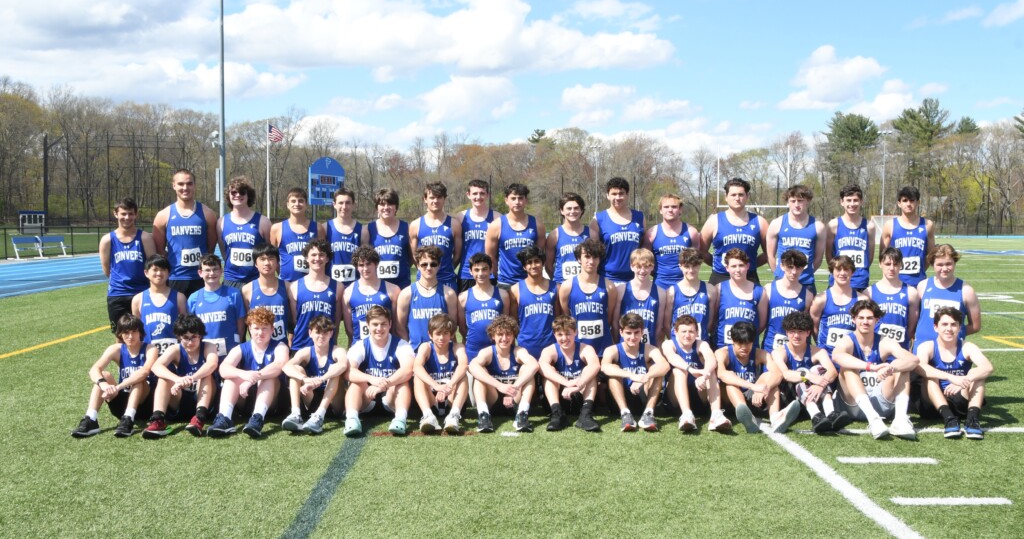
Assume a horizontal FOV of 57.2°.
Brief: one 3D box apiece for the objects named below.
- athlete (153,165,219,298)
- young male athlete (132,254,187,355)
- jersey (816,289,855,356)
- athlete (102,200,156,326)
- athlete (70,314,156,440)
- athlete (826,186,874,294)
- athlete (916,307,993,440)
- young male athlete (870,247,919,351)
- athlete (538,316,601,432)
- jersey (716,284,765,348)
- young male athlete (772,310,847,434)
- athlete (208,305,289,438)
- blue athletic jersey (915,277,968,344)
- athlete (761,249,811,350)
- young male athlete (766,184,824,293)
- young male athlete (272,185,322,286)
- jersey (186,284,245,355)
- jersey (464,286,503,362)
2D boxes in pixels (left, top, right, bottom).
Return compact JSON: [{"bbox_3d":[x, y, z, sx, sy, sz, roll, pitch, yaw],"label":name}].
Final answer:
[{"bbox_3d":[-2.691,0.099,7.768,0.540,1.845,0.340,0,3,-10],"label":"athlete"},{"bbox_3d":[-2.852,0.496,7.694,0.460,1.236,0.600,-1,3,-10],"label":"young male athlete"},{"bbox_3d":[2.695,0.441,7.673,0.390,0.572,0.250,1,3,16],"label":"jersey"},{"bbox_3d":[-3.324,0.225,8.125,0.493,1.692,0.340,-1,3,-17],"label":"athlete"},{"bbox_3d":[-2.965,0.738,7.002,0.600,0.793,0.880,-1,3,-13],"label":"athlete"},{"bbox_3d":[2.779,0.182,7.770,0.420,1.757,0.310,1,3,10],"label":"athlete"},{"bbox_3d":[3.278,0.709,6.970,0.560,0.853,0.860,1,3,18],"label":"athlete"},{"bbox_3d":[3.103,0.451,7.784,0.470,1.288,0.520,1,3,18],"label":"young male athlete"},{"bbox_3d":[0.435,0.748,7.155,0.462,0.785,0.860,0,3,2],"label":"athlete"},{"bbox_3d":[1.841,0.391,7.588,0.383,0.613,0.260,0,3,7],"label":"jersey"},{"bbox_3d":[2.224,0.735,7.090,0.561,0.818,0.860,0,3,9],"label":"young male athlete"},{"bbox_3d":[-1.926,0.715,7.017,0.540,0.841,0.800,0,3,-5],"label":"athlete"},{"bbox_3d":[3.317,0.376,7.280,0.430,0.630,0.270,1,3,12],"label":"blue athletic jersey"},{"bbox_3d":[2.275,0.456,7.787,0.434,1.268,0.520,1,3,13],"label":"athlete"},{"bbox_3d":[2.483,0.178,8.219,0.524,1.821,0.350,0,3,8],"label":"young male athlete"},{"bbox_3d":[-1.877,0.167,8.272,0.485,1.791,0.340,-1,3,-10],"label":"young male athlete"},{"bbox_3d":[-2.417,0.429,7.673,0.460,0.613,0.260,-1,3,-10],"label":"jersey"},{"bbox_3d":[-0.222,0.454,7.707,0.340,0.634,0.240,0,3,-2],"label":"jersey"}]

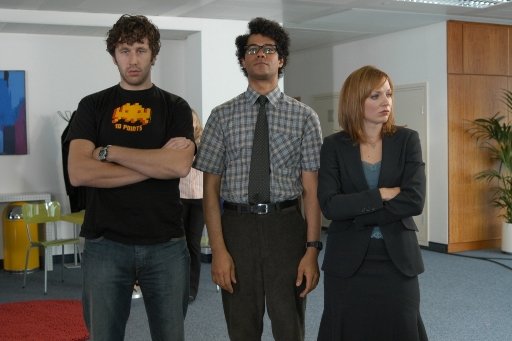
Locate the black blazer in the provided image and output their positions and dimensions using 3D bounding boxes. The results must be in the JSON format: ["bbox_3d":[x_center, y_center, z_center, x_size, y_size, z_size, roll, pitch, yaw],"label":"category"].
[{"bbox_3d":[0.503,0.138,3.220,0.455,0.645,0.320,-1,3,6],"label":"black blazer"}]

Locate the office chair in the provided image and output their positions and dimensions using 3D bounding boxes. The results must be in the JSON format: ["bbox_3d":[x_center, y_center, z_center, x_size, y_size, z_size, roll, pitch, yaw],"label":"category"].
[{"bbox_3d":[-1.965,0.731,7.135,0.480,0.800,0.520,-4,4,-42],"label":"office chair"}]

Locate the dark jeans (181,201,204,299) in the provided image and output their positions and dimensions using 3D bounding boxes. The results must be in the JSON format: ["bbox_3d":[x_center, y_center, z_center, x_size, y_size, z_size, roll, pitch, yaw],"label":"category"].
[{"bbox_3d":[-0.585,0.664,6.450,0.360,0.890,0.280,-1,3,-1],"label":"dark jeans"}]

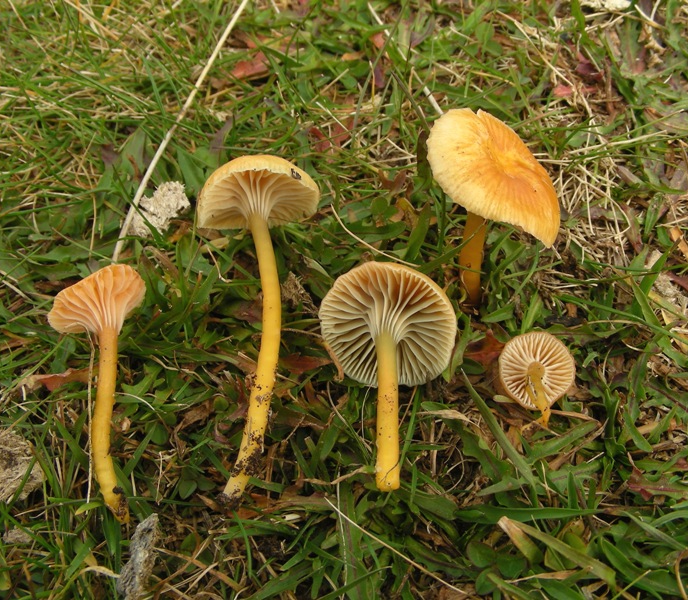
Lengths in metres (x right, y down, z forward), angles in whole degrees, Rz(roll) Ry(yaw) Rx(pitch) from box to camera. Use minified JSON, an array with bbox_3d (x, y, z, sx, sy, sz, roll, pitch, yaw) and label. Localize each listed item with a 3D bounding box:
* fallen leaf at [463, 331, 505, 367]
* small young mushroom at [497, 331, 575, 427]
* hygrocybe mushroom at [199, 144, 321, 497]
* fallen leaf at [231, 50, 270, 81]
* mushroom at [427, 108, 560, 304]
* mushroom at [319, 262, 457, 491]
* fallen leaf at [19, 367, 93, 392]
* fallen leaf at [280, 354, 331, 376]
[{"bbox_3d":[0.043,0.015,0.270,0.015,0.006,0.014,4,54,3],"label":"fallen leaf"},{"bbox_3d":[0.056,0.023,0.251,0.023,0.023,0.030,-7,39,-3],"label":"small young mushroom"},{"bbox_3d":[-0.027,0.005,0.262,0.040,0.038,0.109,2,67,0],"label":"hygrocybe mushroom"},{"bbox_3d":[-0.038,-0.093,0.349,0.018,0.006,0.014,-11,55,-8],"label":"fallen leaf"},{"bbox_3d":[0.046,-0.028,0.270,0.041,0.061,0.041,0,54,0],"label":"mushroom"},{"bbox_3d":[0.011,0.022,0.253,0.042,0.042,0.071,-1,52,0],"label":"mushroom"},{"bbox_3d":[-0.086,0.024,0.264,0.022,0.006,0.010,-4,54,-3],"label":"fallen leaf"},{"bbox_3d":[-0.012,0.020,0.266,0.017,0.005,0.009,-4,54,-3],"label":"fallen leaf"}]

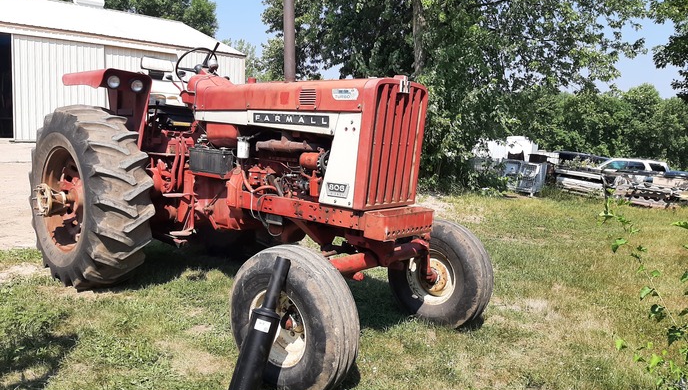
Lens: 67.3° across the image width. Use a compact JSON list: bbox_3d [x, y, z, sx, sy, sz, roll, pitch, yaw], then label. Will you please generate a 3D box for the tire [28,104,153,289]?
[{"bbox_3d":[-2.401,0.034,4.848,1.720,1.710,0.480,9,9,41],"label":"tire"}]

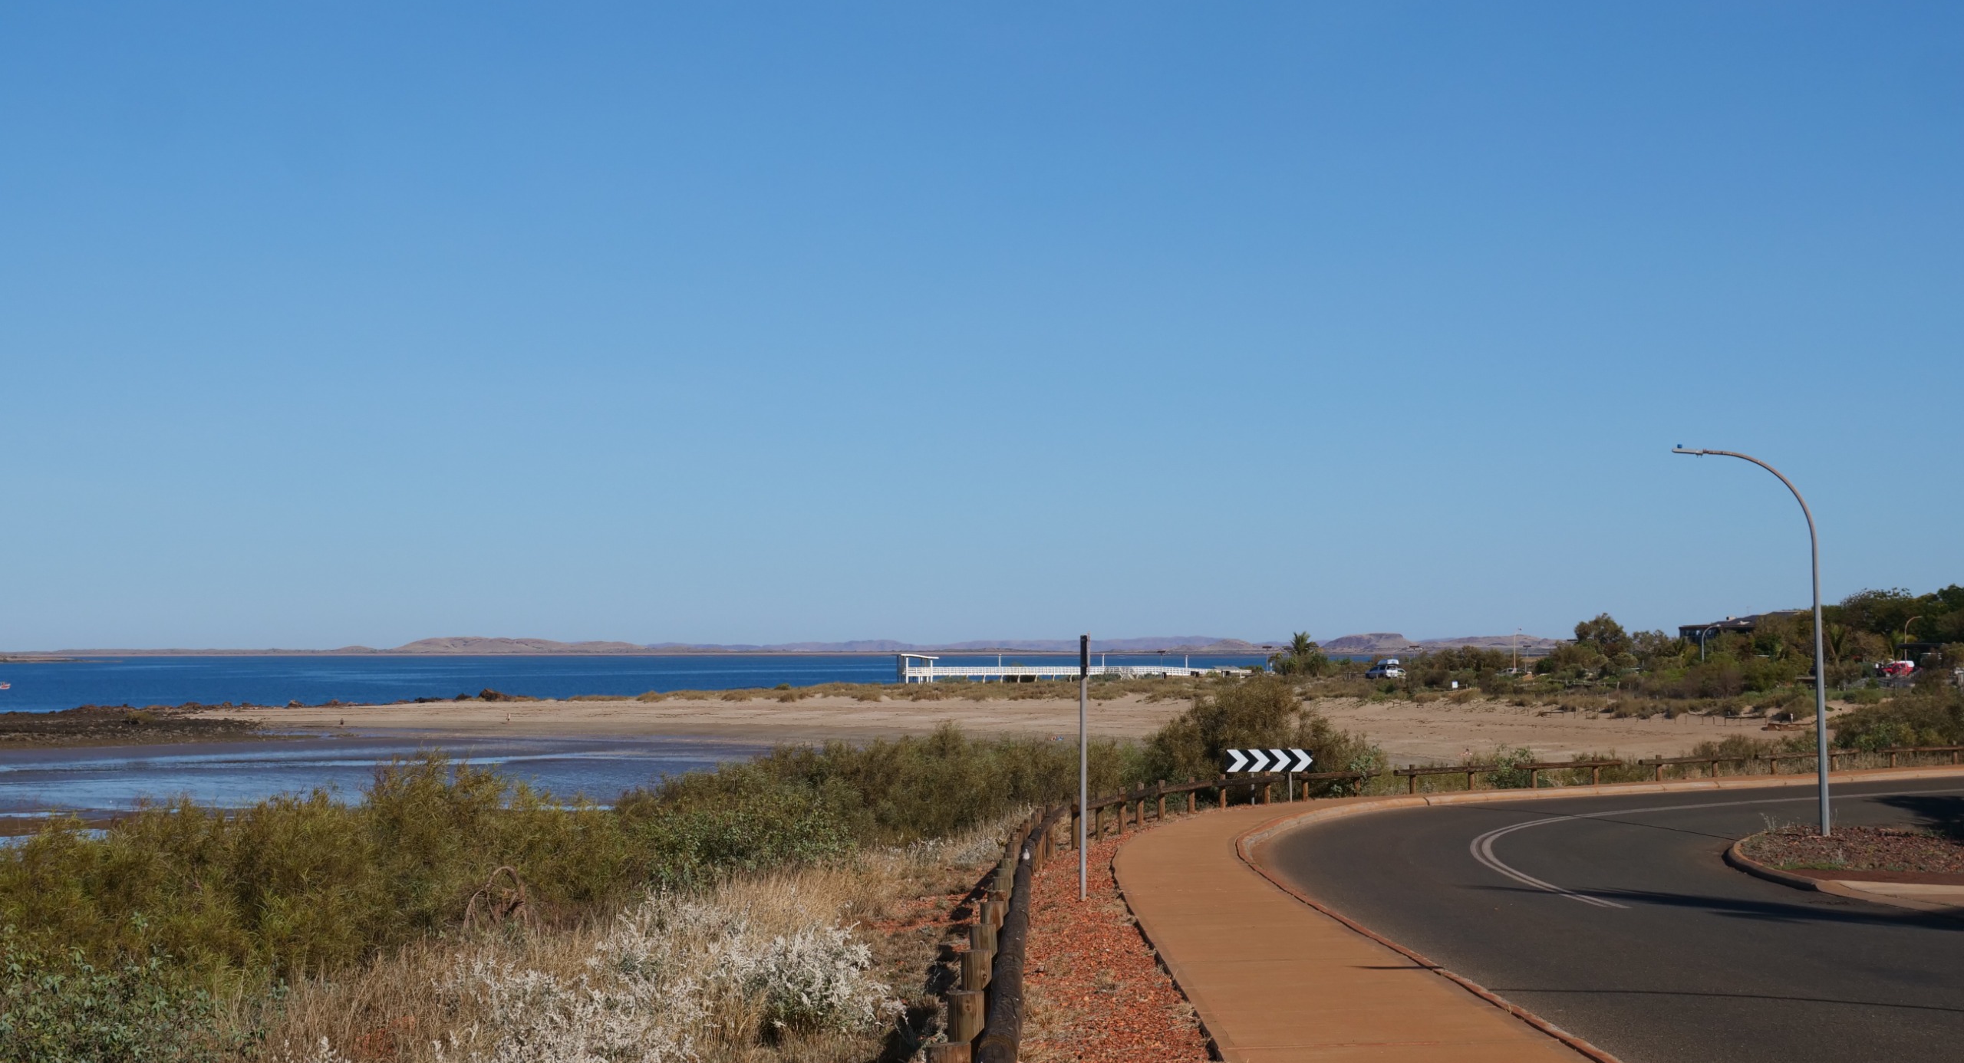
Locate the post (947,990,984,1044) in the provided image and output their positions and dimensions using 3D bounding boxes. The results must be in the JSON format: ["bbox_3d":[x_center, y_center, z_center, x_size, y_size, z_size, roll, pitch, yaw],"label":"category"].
[{"bbox_3d":[-0.056,2.064,12.837,0.133,0.760,0.133,0,-2,0],"label":"post"}]

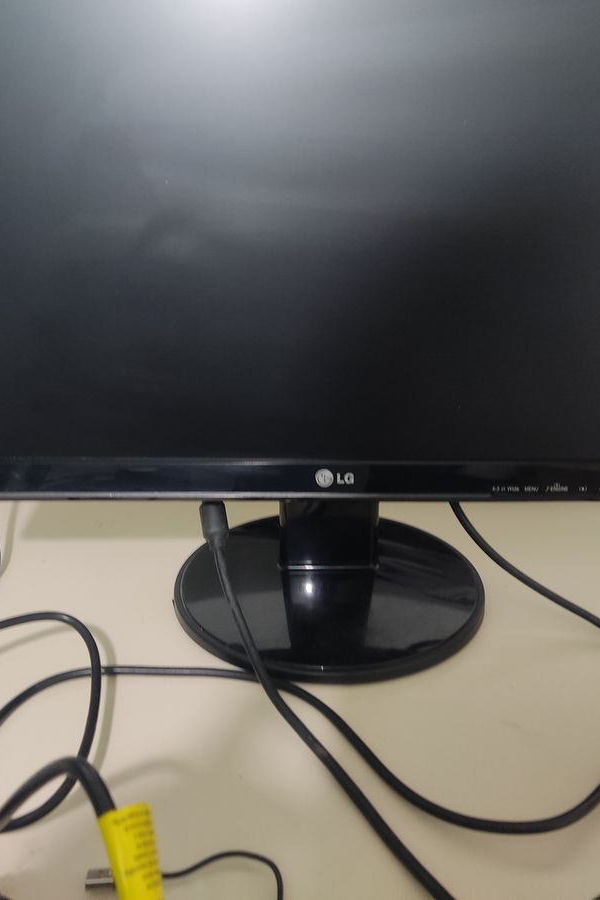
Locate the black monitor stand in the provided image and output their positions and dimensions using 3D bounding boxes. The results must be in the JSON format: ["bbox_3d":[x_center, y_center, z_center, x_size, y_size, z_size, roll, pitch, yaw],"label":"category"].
[{"bbox_3d":[0.019,0.085,0.557,0.197,0.013,0.197,0,22,0],"label":"black monitor stand"}]

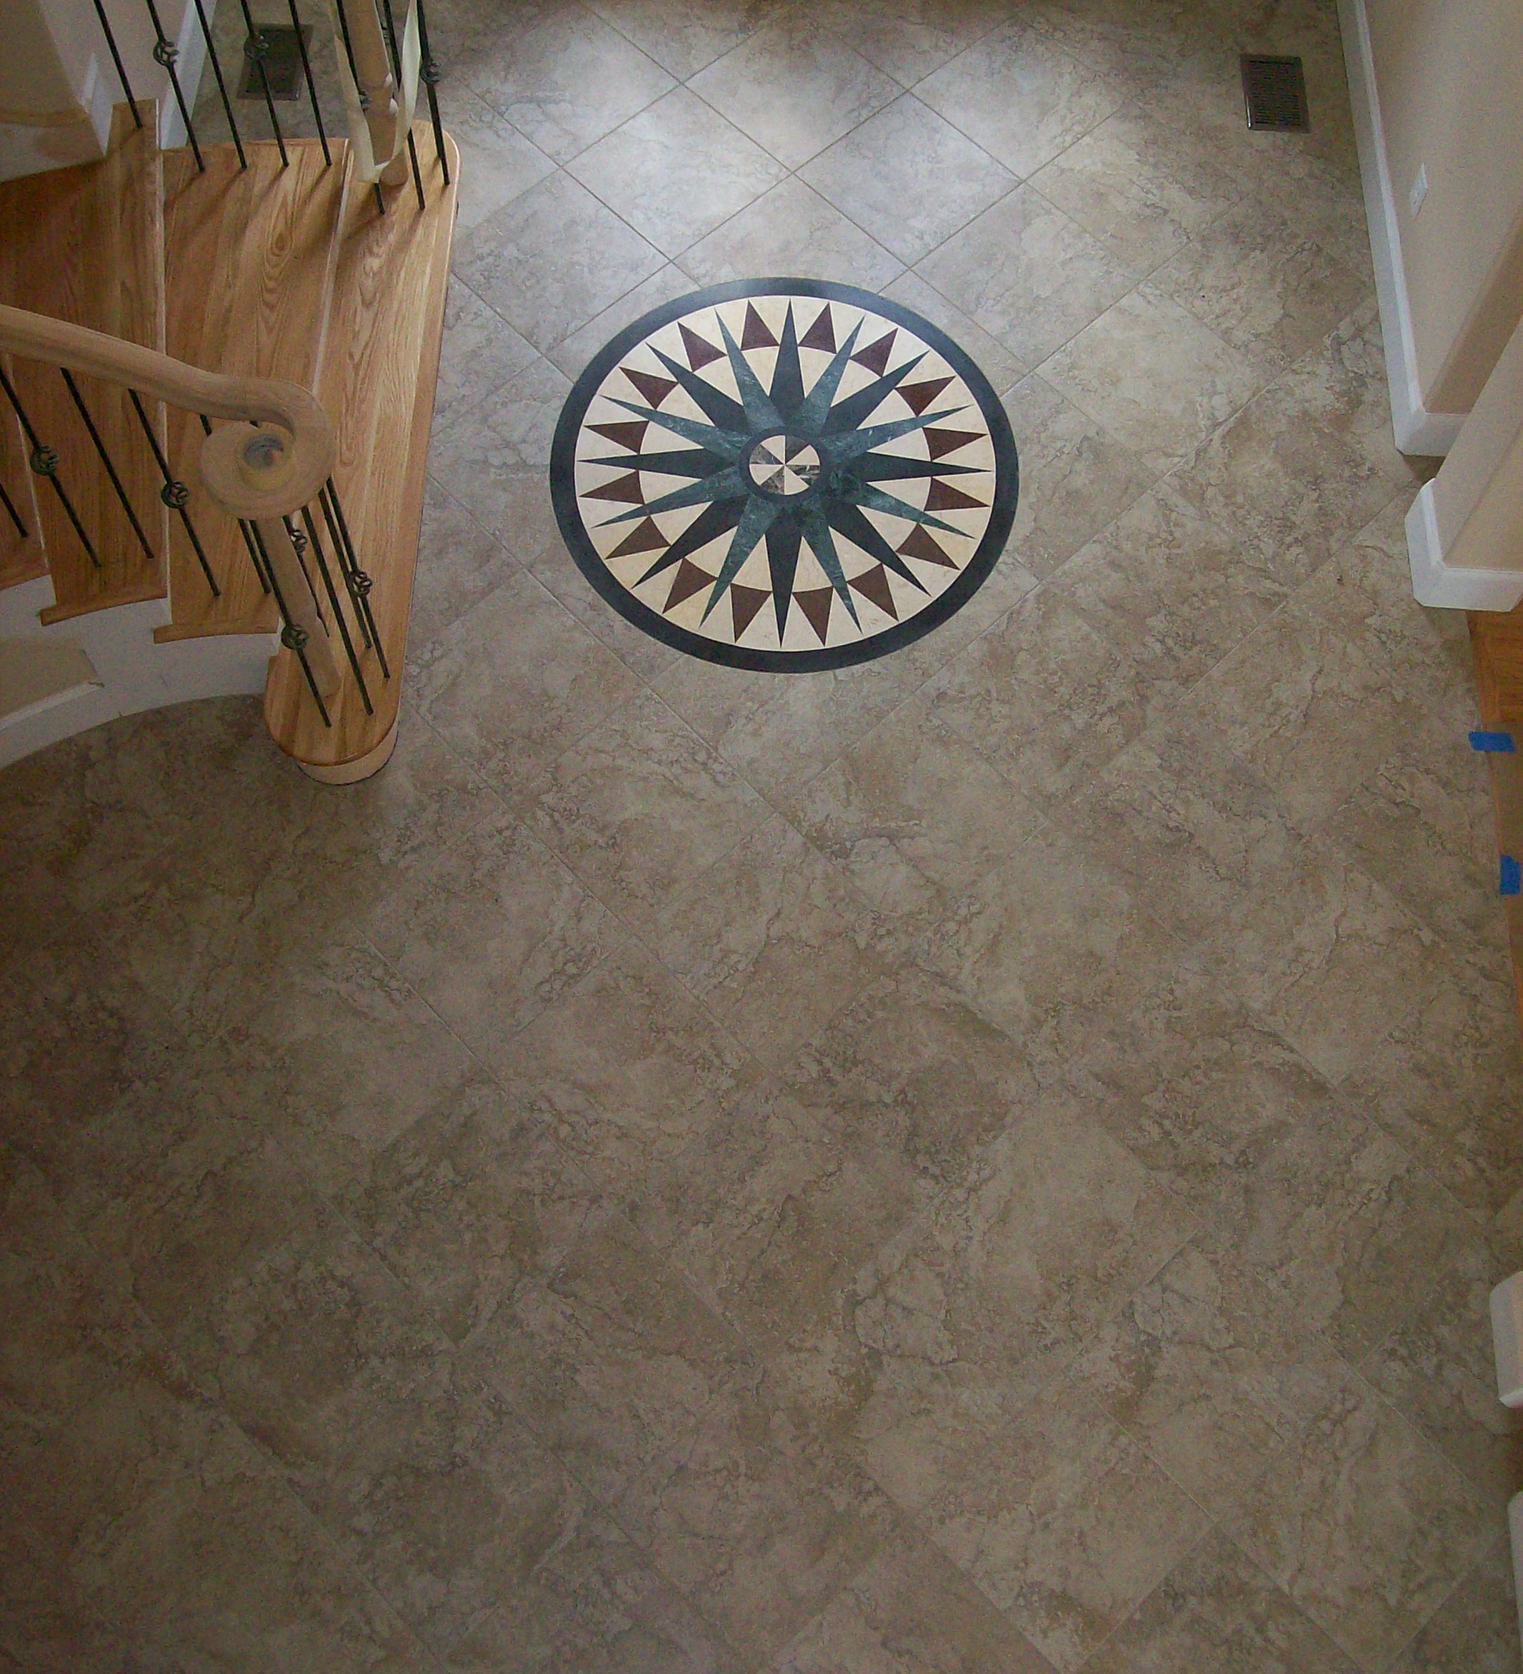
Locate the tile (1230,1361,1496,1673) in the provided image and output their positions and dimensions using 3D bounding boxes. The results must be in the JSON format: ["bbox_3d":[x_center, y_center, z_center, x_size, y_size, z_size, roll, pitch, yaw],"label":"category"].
[{"bbox_3d":[1.273,1.450,4.468,0.457,0.012,0.457,-41,73,-17],"label":"tile"}]

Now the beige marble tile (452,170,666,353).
[{"bbox_3d":[-0.569,-1.570,5.761,0.459,0.012,0.459,-41,73,-17],"label":"beige marble tile"}]

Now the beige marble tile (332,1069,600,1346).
[{"bbox_3d":[-0.639,0.810,4.663,0.457,0.012,0.457,-41,73,-17],"label":"beige marble tile"}]

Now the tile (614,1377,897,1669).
[{"bbox_3d":[-0.007,1.430,4.466,0.459,0.012,0.459,-41,73,-17],"label":"tile"}]

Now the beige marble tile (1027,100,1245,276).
[{"bbox_3d":[1.050,-1.791,5.845,0.457,0.012,0.457,-41,73,-17],"label":"beige marble tile"}]

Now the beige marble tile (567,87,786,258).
[{"bbox_3d":[-0.235,-1.859,5.900,0.457,0.010,0.457,-41,73,-17],"label":"beige marble tile"}]

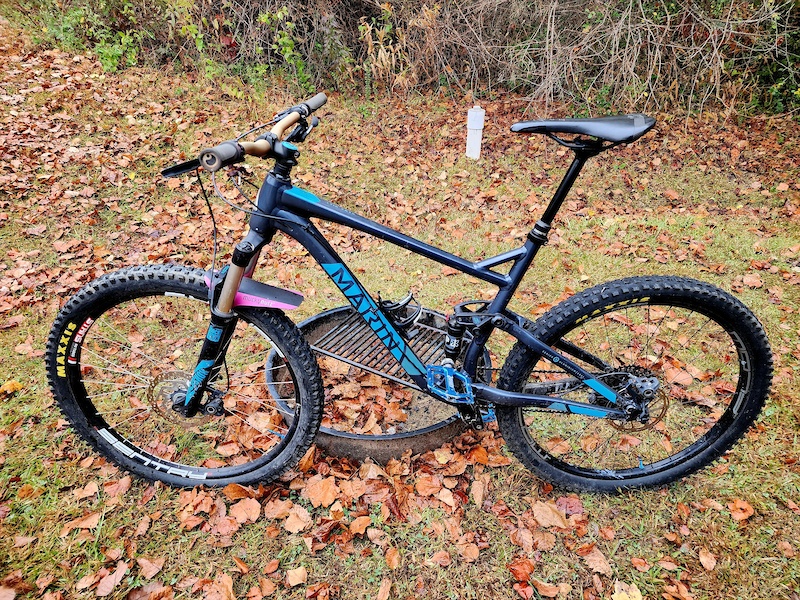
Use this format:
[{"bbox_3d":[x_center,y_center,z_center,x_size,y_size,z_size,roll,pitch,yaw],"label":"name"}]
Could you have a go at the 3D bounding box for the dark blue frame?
[{"bbox_3d":[0.140,-0.004,1.269,0.977,0.678,0.172,1,29,-2],"label":"dark blue frame"}]

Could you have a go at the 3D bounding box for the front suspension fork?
[{"bbox_3d":[-0.426,0.054,1.288,0.108,0.536,0.182,23,26,-9],"label":"front suspension fork"}]

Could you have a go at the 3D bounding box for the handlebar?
[{"bbox_3d":[-0.249,-0.345,1.072,0.081,0.076,0.779,3,29,3],"label":"handlebar"}]

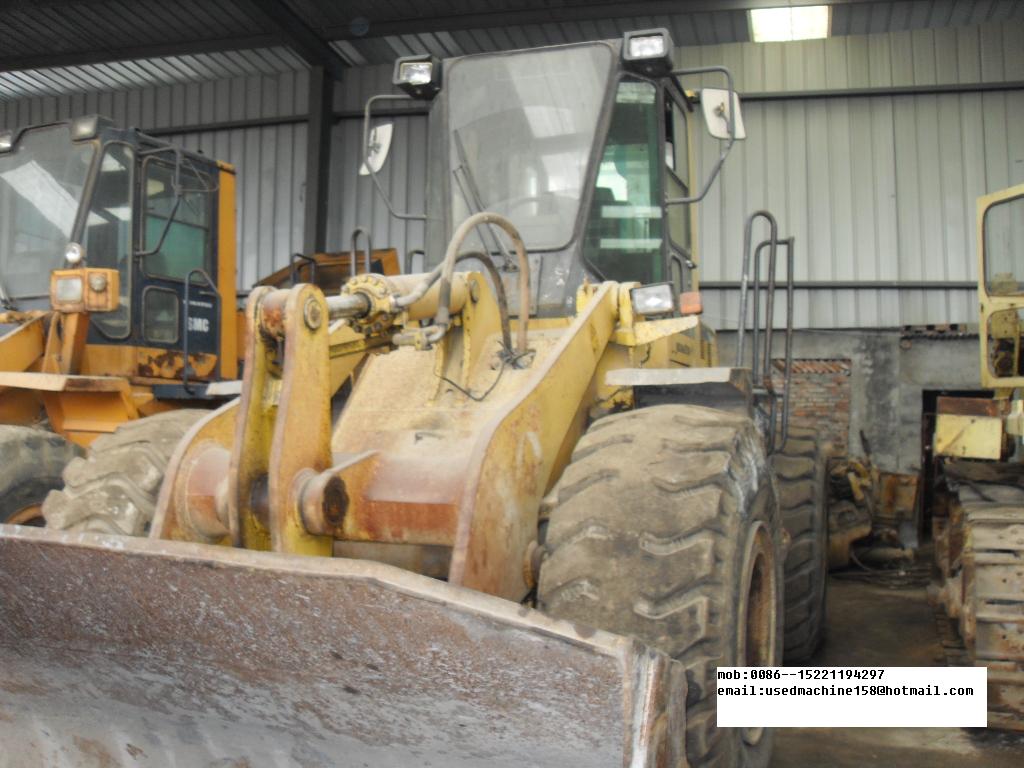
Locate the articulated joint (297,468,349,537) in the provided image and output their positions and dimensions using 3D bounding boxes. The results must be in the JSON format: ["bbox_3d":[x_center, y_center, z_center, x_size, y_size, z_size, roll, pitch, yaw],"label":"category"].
[{"bbox_3d":[-0.591,0.369,3.228,0.115,0.195,0.190,-1,-3,20],"label":"articulated joint"}]

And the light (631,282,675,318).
[{"bbox_3d":[0.597,-0.345,4.292,0.185,0.135,0.120,-1,-3,20],"label":"light"}]

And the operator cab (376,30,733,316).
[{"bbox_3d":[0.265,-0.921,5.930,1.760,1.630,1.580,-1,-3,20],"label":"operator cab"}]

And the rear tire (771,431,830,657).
[{"bbox_3d":[1.732,1.021,6.690,0.585,1.570,1.590,-1,-3,20],"label":"rear tire"}]

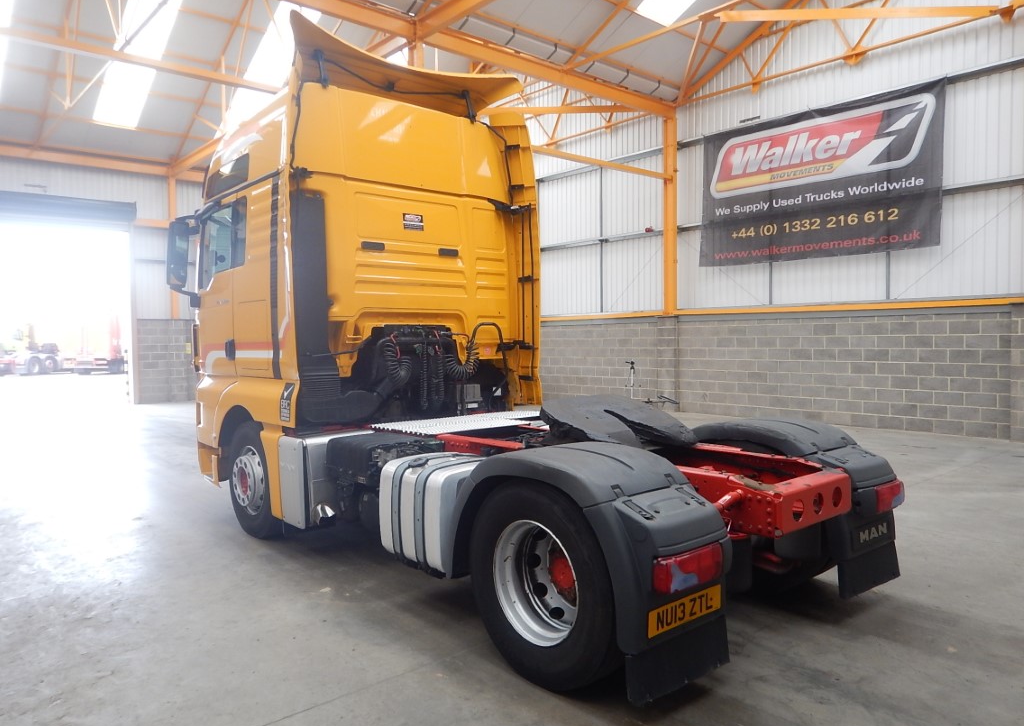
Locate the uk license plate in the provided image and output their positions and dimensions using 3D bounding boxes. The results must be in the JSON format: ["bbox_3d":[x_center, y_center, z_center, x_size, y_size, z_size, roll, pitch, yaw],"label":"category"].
[{"bbox_3d":[0.778,1.099,3.152,0.520,0.111,0.010,-2,2,-40],"label":"uk license plate"}]

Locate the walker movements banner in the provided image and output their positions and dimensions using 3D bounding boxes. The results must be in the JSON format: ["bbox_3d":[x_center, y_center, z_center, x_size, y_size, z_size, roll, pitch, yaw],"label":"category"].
[{"bbox_3d":[5.443,-3.287,13.104,0.030,2.650,4.500,-2,3,-42],"label":"walker movements banner"}]

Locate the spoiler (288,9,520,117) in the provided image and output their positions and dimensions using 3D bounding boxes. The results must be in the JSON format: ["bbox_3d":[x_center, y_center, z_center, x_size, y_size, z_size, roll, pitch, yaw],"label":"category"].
[{"bbox_3d":[-1.000,-2.429,6.364,2.300,0.530,0.720,-2,2,-40],"label":"spoiler"}]

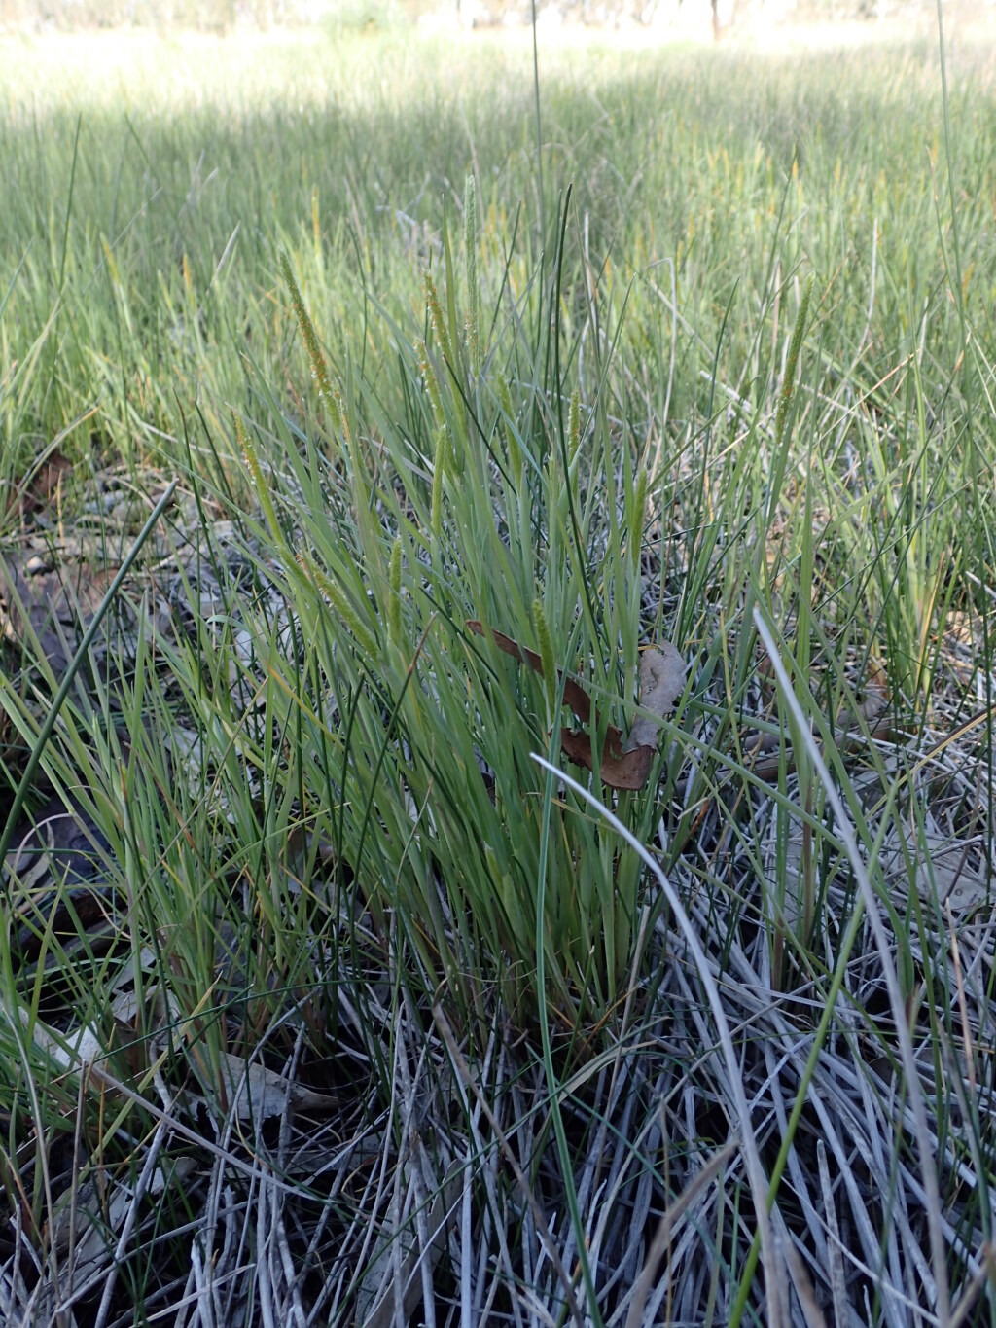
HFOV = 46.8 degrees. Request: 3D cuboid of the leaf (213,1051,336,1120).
[{"bbox_3d":[-0.104,0.195,0.530,0.063,0.015,0.034,6,30,11],"label":"leaf"}]

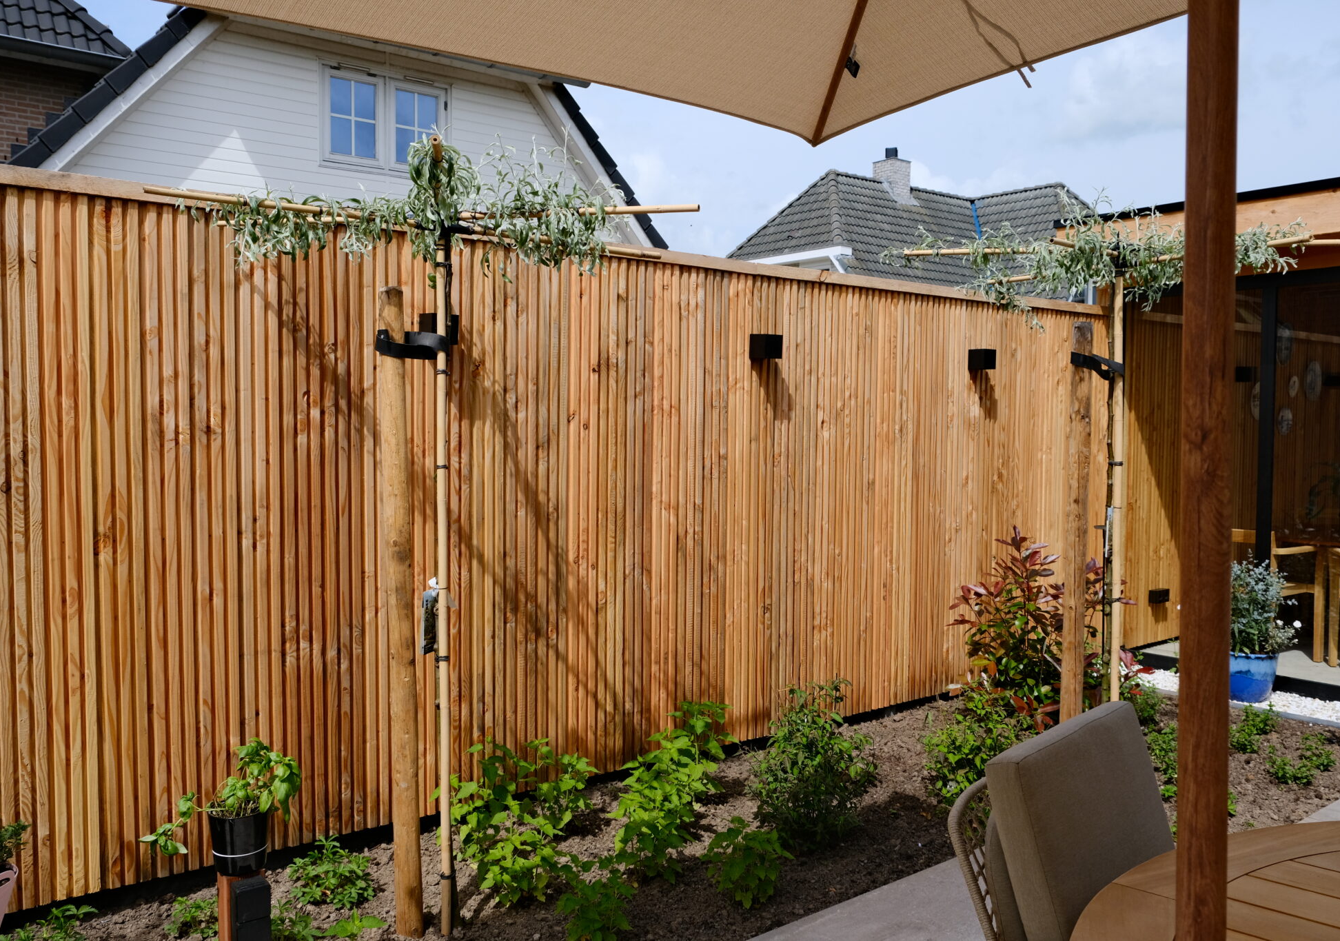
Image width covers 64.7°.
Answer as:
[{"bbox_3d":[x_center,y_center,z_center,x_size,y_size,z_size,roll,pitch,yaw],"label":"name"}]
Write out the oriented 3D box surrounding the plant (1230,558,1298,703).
[{"bbox_3d":[3.083,0.821,5.599,0.460,0.771,0.440,-2,4,-37],"label":"plant"}]

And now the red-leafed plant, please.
[{"bbox_3d":[1.725,0.752,4.950,0.820,0.952,0.750,-2,4,-37],"label":"red-leafed plant"}]

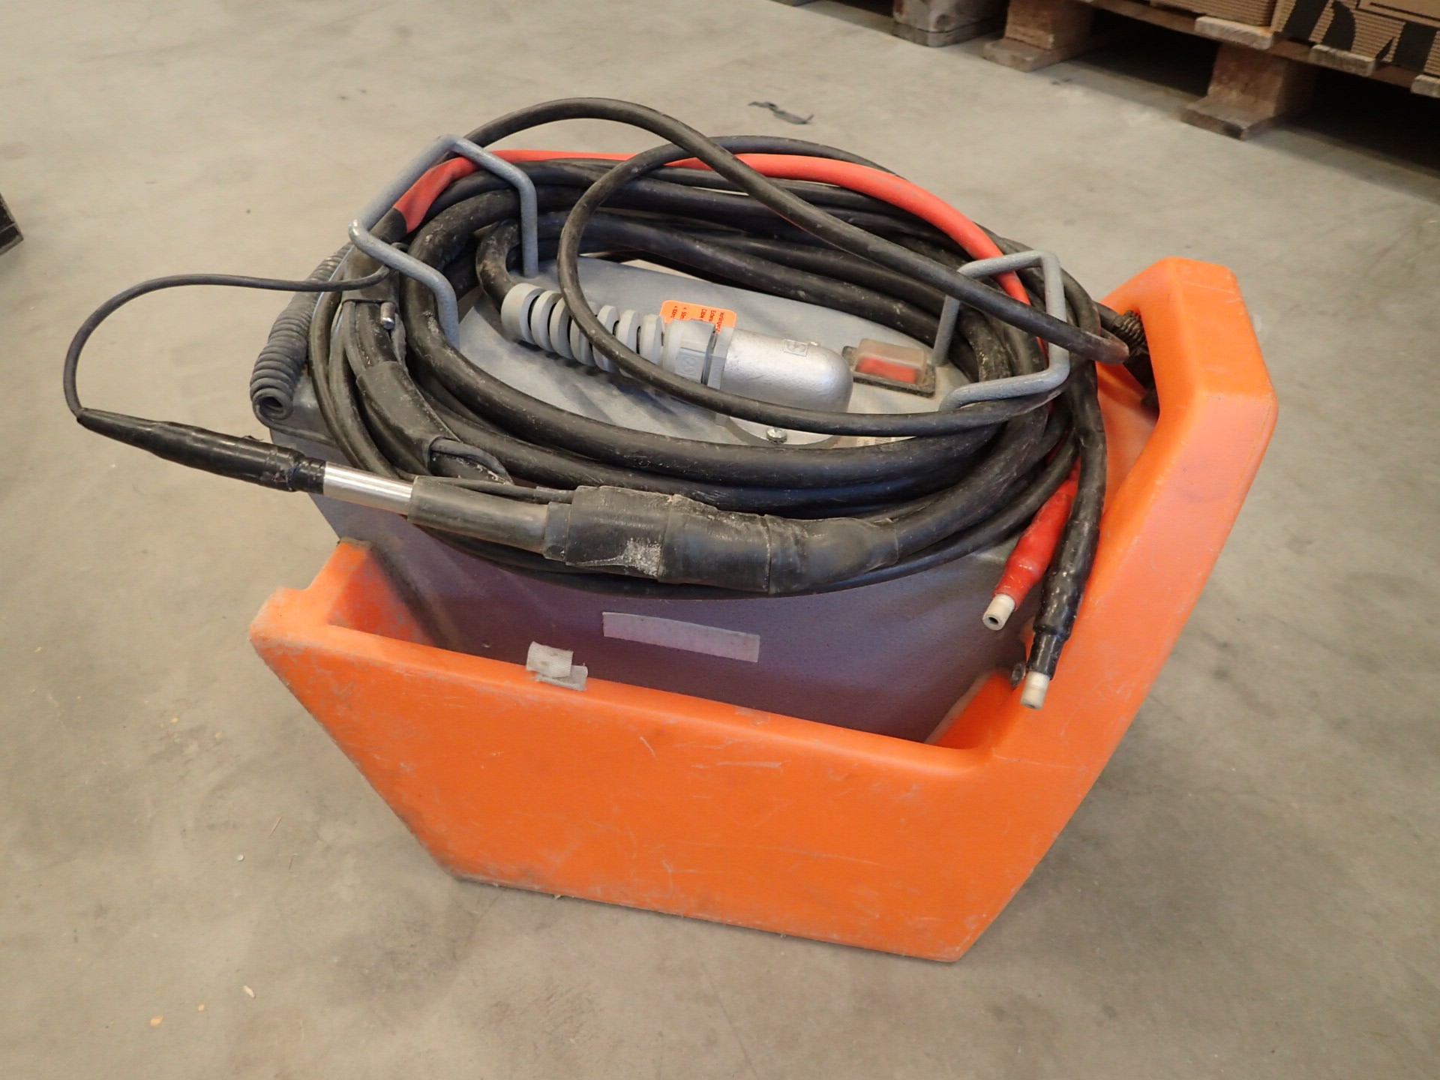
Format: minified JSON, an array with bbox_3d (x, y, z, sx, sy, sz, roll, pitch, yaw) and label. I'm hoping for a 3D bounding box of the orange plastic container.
[{"bbox_3d":[0.020,0.001,0.614,0.441,0.350,0.316,8,42,7],"label":"orange plastic container"}]

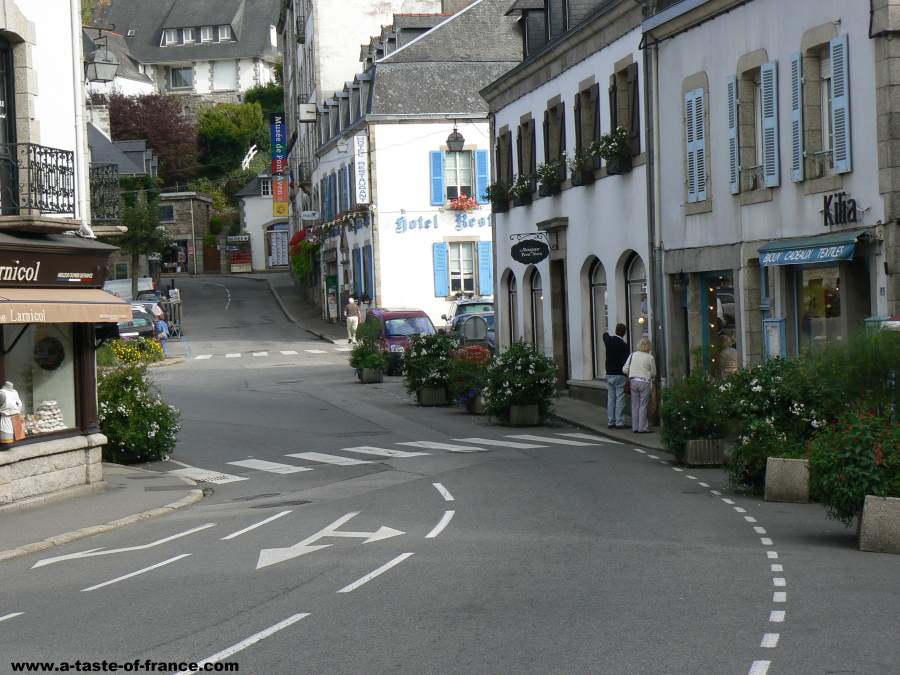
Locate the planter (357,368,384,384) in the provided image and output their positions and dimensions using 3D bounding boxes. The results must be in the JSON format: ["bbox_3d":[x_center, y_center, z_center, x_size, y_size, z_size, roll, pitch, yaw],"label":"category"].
[{"bbox_3d":[-2.110,1.048,55.200,0.560,0.430,0.580,-2,1,-7],"label":"planter"}]

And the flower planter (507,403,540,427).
[{"bbox_3d":[1.407,1.445,38.800,0.720,0.460,0.700,-2,1,6],"label":"flower planter"}]

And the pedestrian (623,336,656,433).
[{"bbox_3d":[3.246,0.826,35.000,0.570,1.600,0.360,-2,1,13],"label":"pedestrian"}]

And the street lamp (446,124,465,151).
[{"bbox_3d":[0.173,-6.233,64.500,0.540,0.830,0.540,-2,1,0],"label":"street lamp"}]

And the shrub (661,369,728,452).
[{"bbox_3d":[3.591,1.074,29.800,1.050,1.250,1.000,-2,1,0],"label":"shrub"}]

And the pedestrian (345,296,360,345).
[{"bbox_3d":[-3.679,-0.615,77.500,0.520,1.720,0.350,-2,1,-3],"label":"pedestrian"}]

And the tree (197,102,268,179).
[{"bbox_3d":[-15.884,-14.387,150.000,5.200,5.500,5.000,-2,1,0],"label":"tree"}]

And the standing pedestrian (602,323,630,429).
[{"bbox_3d":[2.837,0.656,35.000,0.500,1.790,0.360,-2,1,14],"label":"standing pedestrian"}]

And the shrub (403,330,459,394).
[{"bbox_3d":[-0.441,0.589,46.500,1.250,1.380,1.200,-2,1,0],"label":"shrub"}]

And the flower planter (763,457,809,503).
[{"bbox_3d":[4.021,1.693,24.400,0.550,0.510,0.650,-2,1,14],"label":"flower planter"}]

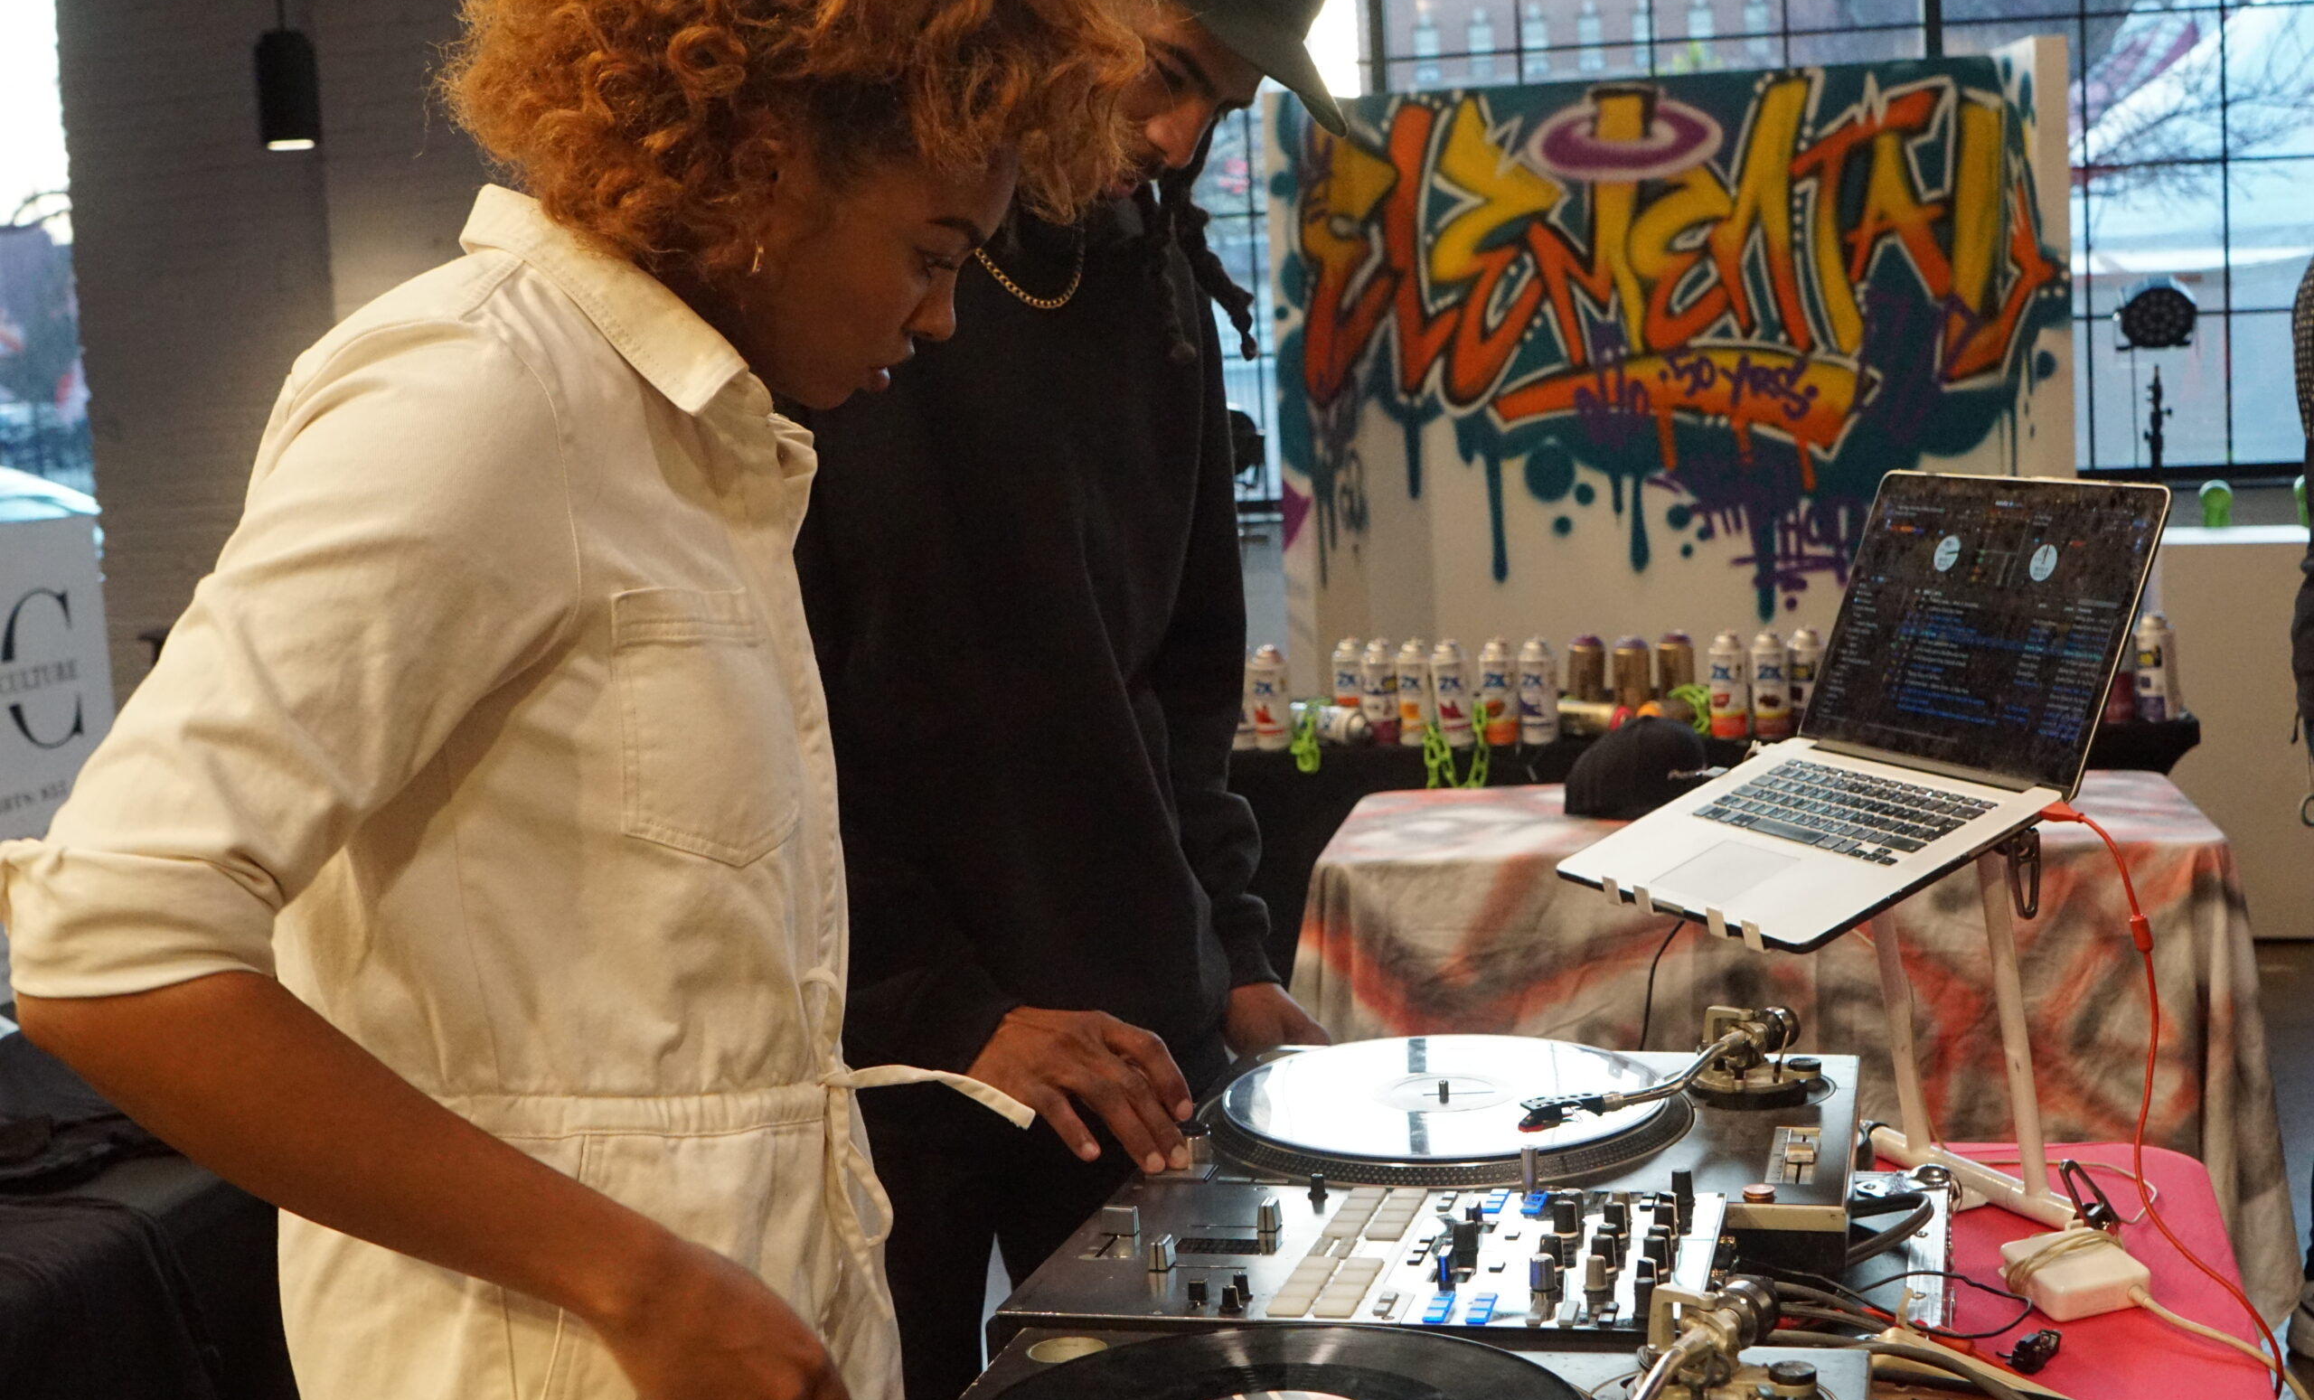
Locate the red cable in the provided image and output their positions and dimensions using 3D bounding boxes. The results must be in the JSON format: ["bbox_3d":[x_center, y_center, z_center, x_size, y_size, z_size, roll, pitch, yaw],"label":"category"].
[{"bbox_3d":[0.708,0.252,1.860,0.096,0.321,0.383,-3,6,0],"label":"red cable"}]

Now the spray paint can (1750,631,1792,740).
[{"bbox_3d":[1.097,-0.026,4.830,0.067,0.190,0.067,-2,7,13],"label":"spray paint can"}]

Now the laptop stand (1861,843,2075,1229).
[{"bbox_3d":[0.539,0.243,2.135,0.285,0.343,0.280,-6,7,-20],"label":"laptop stand"}]

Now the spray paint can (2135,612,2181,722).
[{"bbox_3d":[1.761,-0.057,4.750,0.066,0.191,0.066,-3,6,0],"label":"spray paint can"}]

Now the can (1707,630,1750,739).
[{"bbox_3d":[1.028,-0.026,4.850,0.067,0.190,0.067,-3,6,0],"label":"can"}]

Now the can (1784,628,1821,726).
[{"bbox_3d":[1.161,-0.035,4.820,0.066,0.191,0.066,-3,6,0],"label":"can"}]

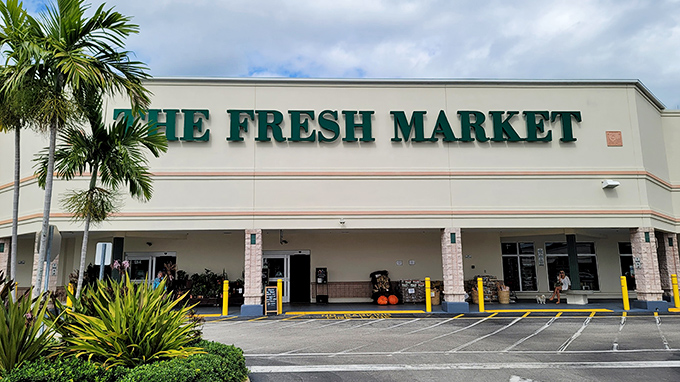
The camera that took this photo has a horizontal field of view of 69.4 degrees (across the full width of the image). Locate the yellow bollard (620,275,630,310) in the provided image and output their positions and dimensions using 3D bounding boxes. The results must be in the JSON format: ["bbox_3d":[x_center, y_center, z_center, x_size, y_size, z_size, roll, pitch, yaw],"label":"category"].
[{"bbox_3d":[10.526,3.764,18.095,0.185,1.224,0.185,0,-10,-2],"label":"yellow bollard"}]

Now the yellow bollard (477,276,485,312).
[{"bbox_3d":[5.042,3.725,17.592,0.172,1.185,0.172,0,-9,-3],"label":"yellow bollard"}]

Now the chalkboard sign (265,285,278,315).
[{"bbox_3d":[-2.407,3.890,17.367,0.460,0.960,0.470,0,-9,-3],"label":"chalkboard sign"}]

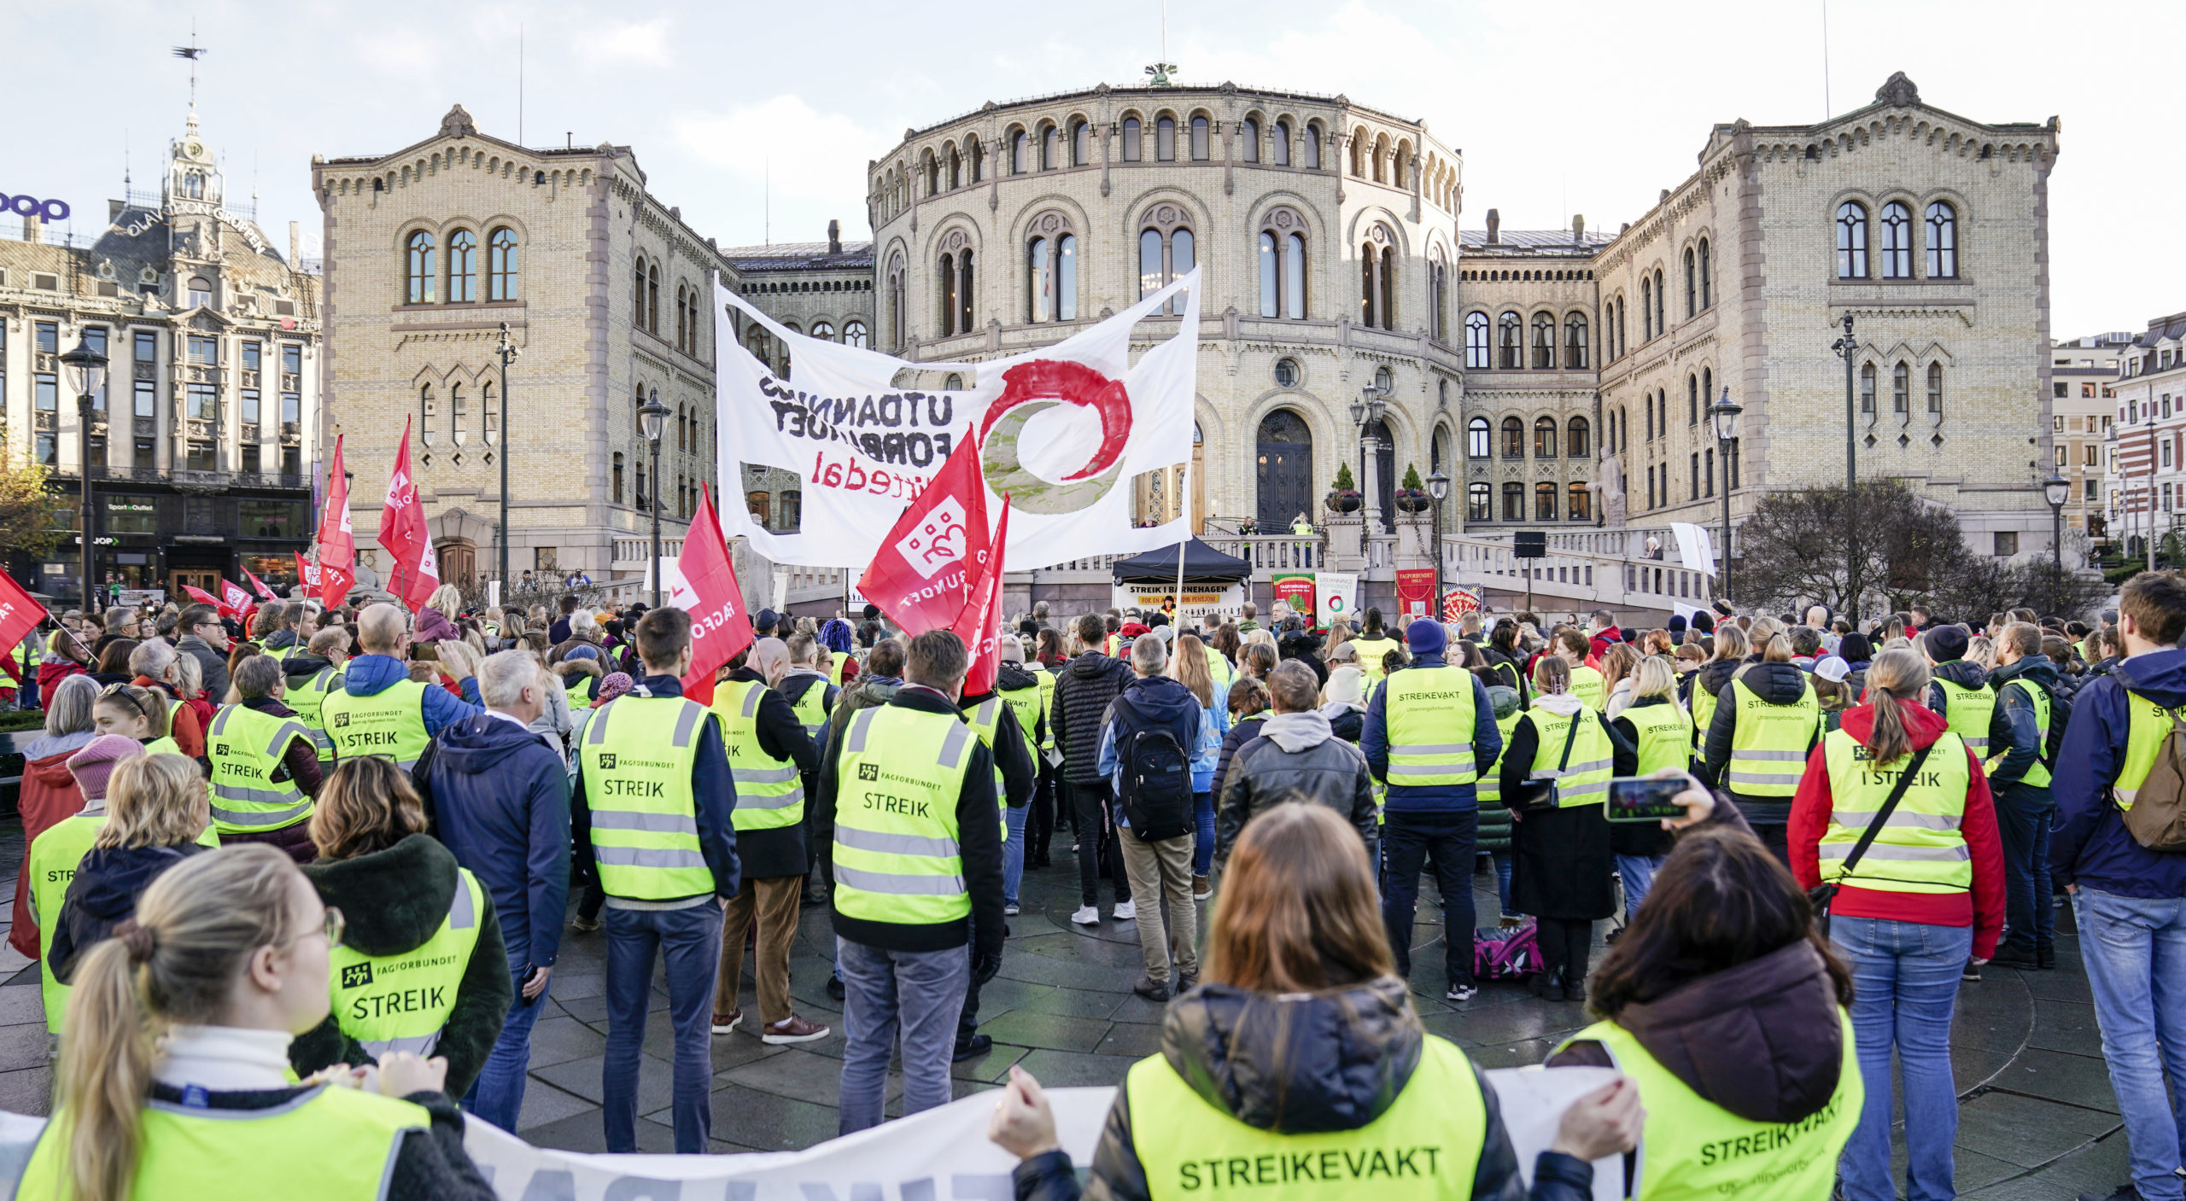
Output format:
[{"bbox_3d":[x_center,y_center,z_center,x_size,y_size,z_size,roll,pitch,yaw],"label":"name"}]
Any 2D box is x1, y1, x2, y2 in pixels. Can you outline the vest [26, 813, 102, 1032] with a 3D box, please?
[{"bbox_3d":[-2.736,0.910,4.100,0.450,0.600,0.290,-1,-1,0],"label":"vest"}]

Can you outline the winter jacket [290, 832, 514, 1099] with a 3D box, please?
[{"bbox_3d":[-1.464,0.824,3.080,0.490,0.680,0.350,0,-1,-18],"label":"winter jacket"}]

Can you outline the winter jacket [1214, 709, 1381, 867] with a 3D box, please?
[{"bbox_3d":[0.700,0.706,5.000,0.540,0.660,0.310,0,-1,5],"label":"winter jacket"}]

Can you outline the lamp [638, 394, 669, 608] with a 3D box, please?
[{"bbox_3d":[-6.440,-0.396,21.451,0.480,5.278,0.480,-1,-1,0],"label":"lamp"}]

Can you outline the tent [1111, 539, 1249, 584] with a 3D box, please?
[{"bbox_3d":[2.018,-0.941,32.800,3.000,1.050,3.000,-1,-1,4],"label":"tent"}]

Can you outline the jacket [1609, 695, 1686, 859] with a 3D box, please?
[{"bbox_3d":[2.908,0.930,7.600,0.440,0.840,0.300,0,-1,-6],"label":"jacket"}]

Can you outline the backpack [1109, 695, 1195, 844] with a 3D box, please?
[{"bbox_3d":[0.289,0.790,6.850,0.360,0.620,0.270,0,-1,-7],"label":"backpack"}]

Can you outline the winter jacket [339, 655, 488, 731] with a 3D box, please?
[{"bbox_3d":[-2.903,0.570,6.050,0.600,0.750,0.420,0,-1,-5],"label":"winter jacket"}]

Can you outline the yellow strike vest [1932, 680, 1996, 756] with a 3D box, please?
[{"bbox_3d":[4.511,0.681,7.600,0.450,0.570,0.320,0,-1,-18],"label":"yellow strike vest"}]

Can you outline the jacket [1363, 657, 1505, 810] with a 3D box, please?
[{"bbox_3d":[1.648,0.644,7.050,0.660,0.770,0.360,-1,-1,5],"label":"jacket"}]

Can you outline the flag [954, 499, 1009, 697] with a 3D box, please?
[{"bbox_3d":[-0.422,-0.010,5.500,0.270,0.770,0.250,-1,-1,0],"label":"flag"}]

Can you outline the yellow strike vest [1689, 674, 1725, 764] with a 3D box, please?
[{"bbox_3d":[3.875,0.724,8.900,0.440,0.580,0.290,0,-1,-6],"label":"yellow strike vest"}]

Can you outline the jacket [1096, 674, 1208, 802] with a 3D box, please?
[{"bbox_3d":[0.277,0.722,7.050,0.540,0.720,0.340,-1,-1,0],"label":"jacket"}]

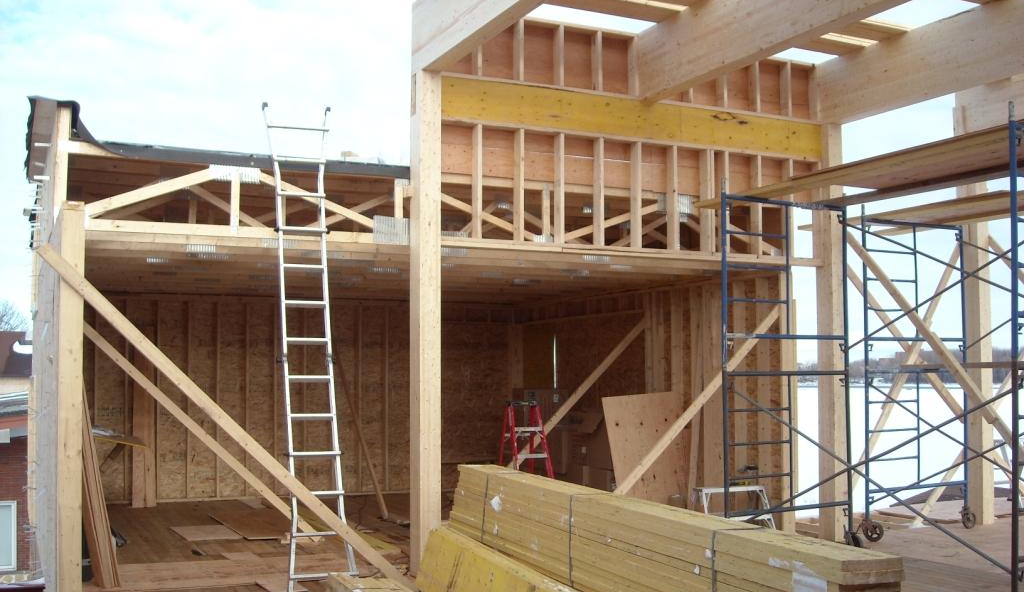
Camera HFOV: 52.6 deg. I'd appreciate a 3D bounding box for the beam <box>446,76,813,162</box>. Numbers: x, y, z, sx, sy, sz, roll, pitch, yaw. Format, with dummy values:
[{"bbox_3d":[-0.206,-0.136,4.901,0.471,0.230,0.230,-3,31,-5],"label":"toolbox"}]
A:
[{"bbox_3d":[1.239,-1.641,9.796,4.197,0.348,0.135,2,-4,-25],"label":"beam"}]

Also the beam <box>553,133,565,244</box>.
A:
[{"bbox_3d":[0.426,-0.968,9.376,0.038,0.996,0.140,2,-4,-25],"label":"beam"}]

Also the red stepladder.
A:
[{"bbox_3d":[0.140,1.822,11.150,0.530,1.420,0.880,1,-4,-21],"label":"red stepladder"}]

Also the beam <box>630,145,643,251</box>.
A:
[{"bbox_3d":[1.164,-0.945,9.714,0.038,0.980,0.140,2,-4,-25],"label":"beam"}]

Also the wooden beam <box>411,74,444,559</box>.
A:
[{"bbox_3d":[-0.728,0.203,8.710,0.186,4.194,0.257,2,-4,-25],"label":"wooden beam"}]

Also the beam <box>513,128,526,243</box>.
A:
[{"bbox_3d":[0.062,-0.977,9.210,0.038,0.996,0.140,2,-4,-25],"label":"beam"}]

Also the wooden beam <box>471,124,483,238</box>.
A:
[{"bbox_3d":[-0.303,-0.990,9.043,0.038,1.004,0.140,2,-4,-25],"label":"wooden beam"}]

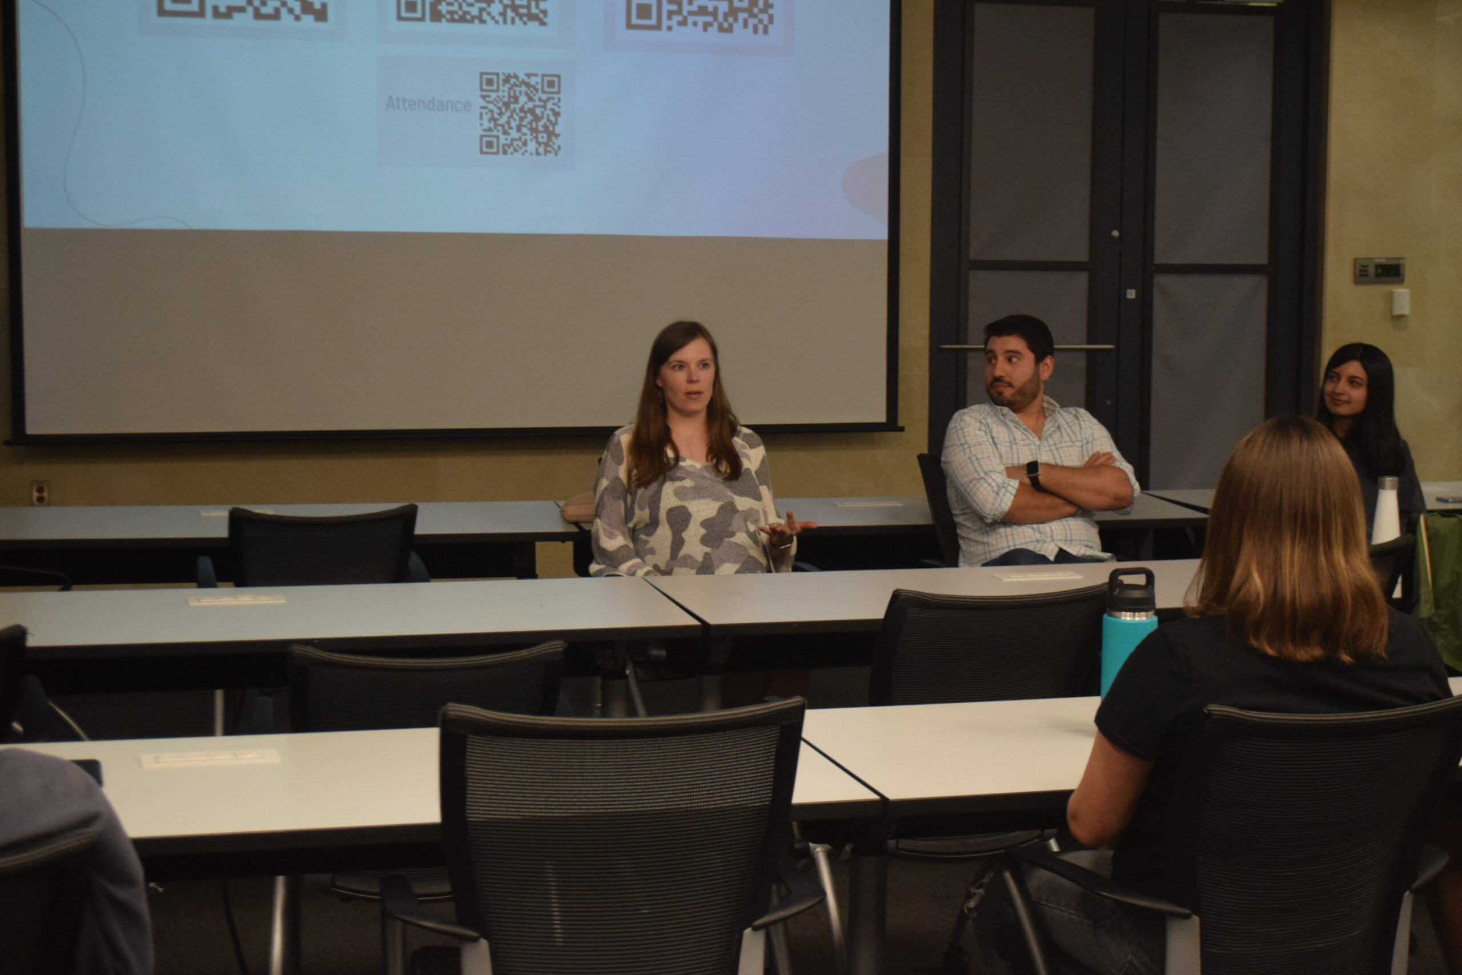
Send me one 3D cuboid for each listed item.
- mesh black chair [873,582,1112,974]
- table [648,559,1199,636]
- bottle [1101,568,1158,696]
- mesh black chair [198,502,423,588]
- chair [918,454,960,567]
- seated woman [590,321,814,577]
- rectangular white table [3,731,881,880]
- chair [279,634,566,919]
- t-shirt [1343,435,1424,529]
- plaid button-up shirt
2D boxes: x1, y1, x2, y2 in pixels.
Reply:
[{"bbox_3d":[0.437,0.590,4.808,0.610,0.878,0.600,-2,7,-17],"label":"mesh black chair"},{"bbox_3d":[0.738,0.586,5.522,1.781,0.730,0.642,-1,7,-14],"label":"table"},{"bbox_3d":[0.625,0.263,3.820,0.088,0.272,0.088,0,6,0],"label":"bottle"},{"bbox_3d":[-1.054,0.432,6.297,0.610,0.833,0.600,-1,7,-11],"label":"mesh black chair"},{"bbox_3d":[0.780,0.403,6.226,0.610,0.937,0.600,-2,7,-18],"label":"chair"},{"bbox_3d":[-0.073,0.249,5.956,0.560,1.290,0.740,-1,7,-15],"label":"seated woman"},{"bbox_3d":[-0.732,0.790,3.604,1.781,0.730,0.642,-1,7,-15],"label":"rectangular white table"},{"bbox_3d":[-0.550,0.647,4.461,0.610,0.825,0.600,0,6,-7],"label":"chair"},{"bbox_3d":[1.724,0.129,6.620,0.420,0.560,0.270,1,6,8],"label":"t-shirt"},{"bbox_3d":[0.776,0.010,6.100,0.490,0.500,0.360,-1,7,-12],"label":"plaid button-up shirt"}]

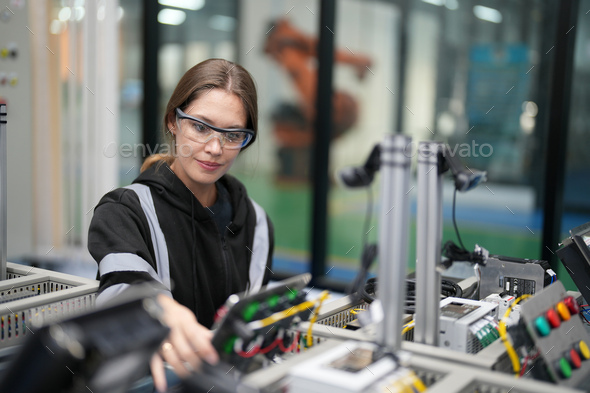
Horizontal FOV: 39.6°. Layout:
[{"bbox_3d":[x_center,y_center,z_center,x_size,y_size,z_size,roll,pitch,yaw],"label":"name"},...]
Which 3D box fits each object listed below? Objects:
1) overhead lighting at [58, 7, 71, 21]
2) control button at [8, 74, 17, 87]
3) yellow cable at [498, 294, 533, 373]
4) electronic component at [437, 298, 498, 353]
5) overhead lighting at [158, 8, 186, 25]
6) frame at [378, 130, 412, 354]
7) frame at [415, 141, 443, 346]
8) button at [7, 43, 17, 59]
[{"bbox_3d":[-5.627,-4.468,20.000,0.260,0.200,0.280,7,9,30],"label":"overhead lighting"},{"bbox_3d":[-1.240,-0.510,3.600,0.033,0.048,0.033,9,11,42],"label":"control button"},{"bbox_3d":[0.324,0.205,1.210,0.046,0.112,0.060,4,10,11],"label":"yellow cable"},{"bbox_3d":[0.271,0.229,1.368,0.088,0.080,0.150,7,9,30],"label":"electronic component"},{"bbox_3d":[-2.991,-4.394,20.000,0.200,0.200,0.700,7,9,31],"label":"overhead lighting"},{"bbox_3d":[0.130,0.080,1.078,0.030,0.320,0.030,6,11,29],"label":"frame"},{"bbox_3d":[0.207,0.088,1.263,0.030,0.346,0.030,5,11,29],"label":"frame"},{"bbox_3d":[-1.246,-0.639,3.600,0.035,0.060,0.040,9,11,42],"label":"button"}]

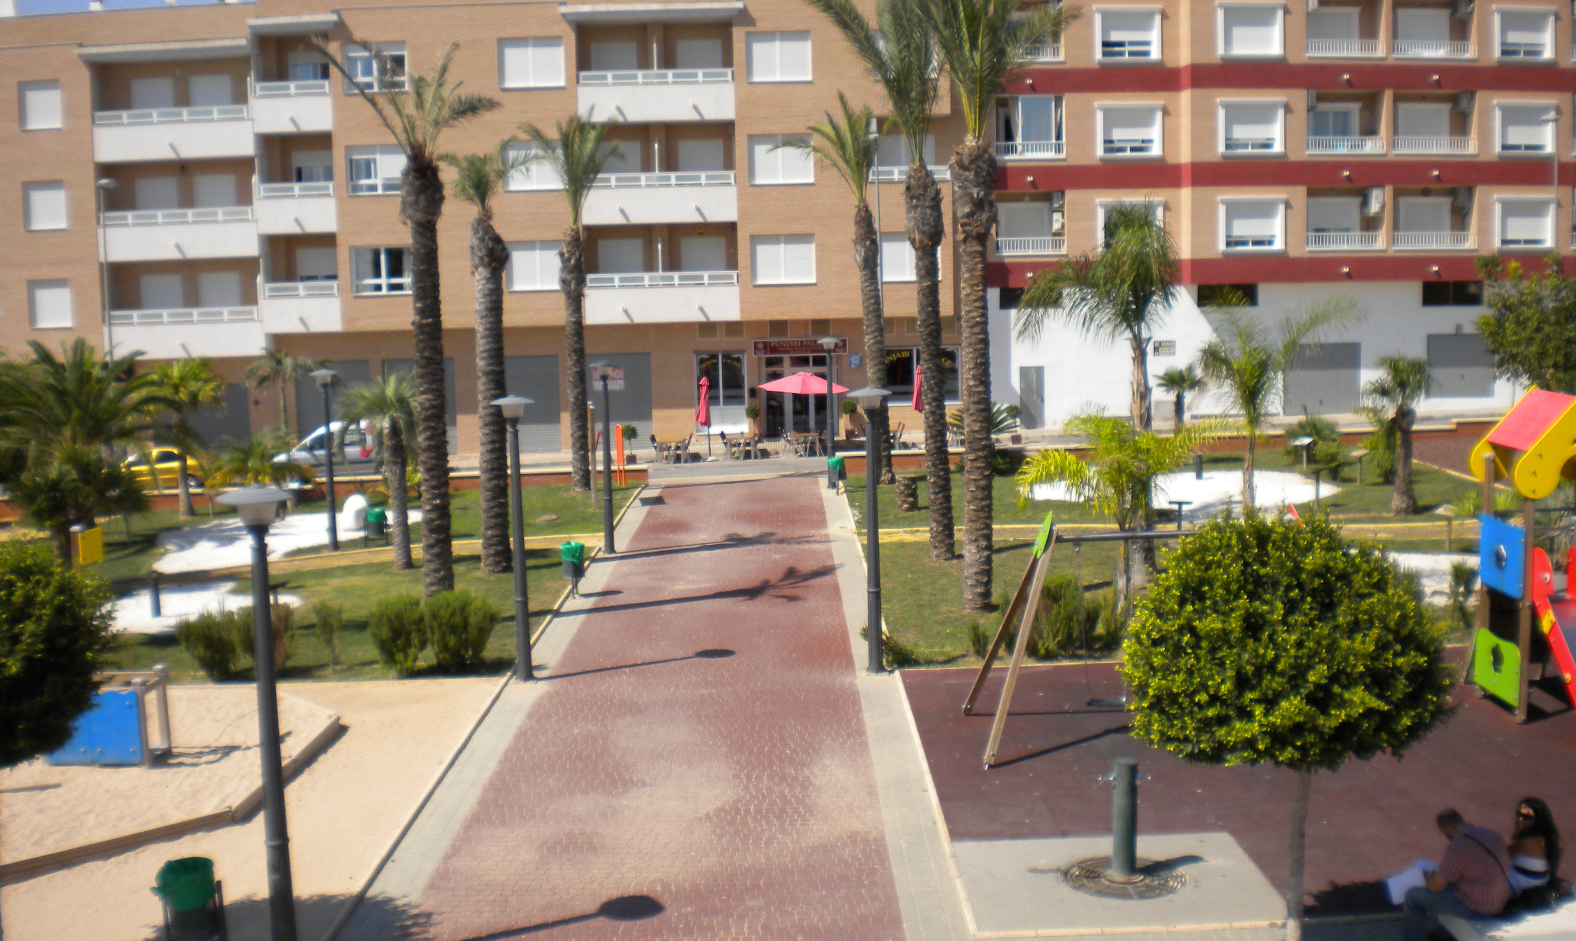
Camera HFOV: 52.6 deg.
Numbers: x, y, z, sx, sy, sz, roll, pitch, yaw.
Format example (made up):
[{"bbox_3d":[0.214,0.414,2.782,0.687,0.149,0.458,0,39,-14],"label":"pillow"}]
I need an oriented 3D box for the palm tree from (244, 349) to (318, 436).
[{"bbox_3d":[-11.652,-0.952,37.102,1.903,3.741,1.903,-1,7,0],"label":"palm tree"}]

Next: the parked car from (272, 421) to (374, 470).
[{"bbox_3d":[-12.674,-0.452,45.000,4.000,1.800,1.720,-3,7,-10],"label":"parked car"}]

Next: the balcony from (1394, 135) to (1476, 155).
[{"bbox_3d":[20.269,-10.275,50.594,2.620,0.580,1.000,-2,7,-6],"label":"balcony"}]

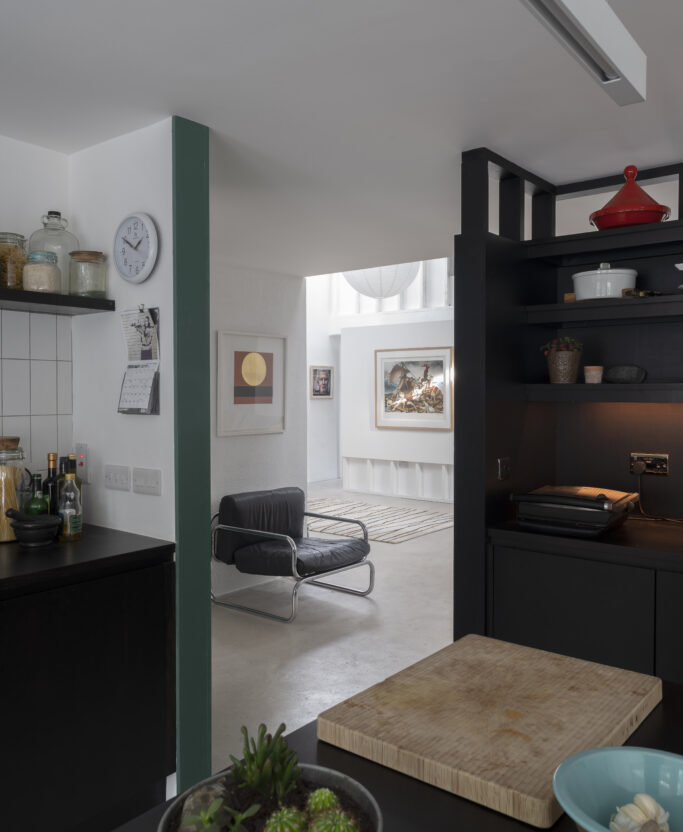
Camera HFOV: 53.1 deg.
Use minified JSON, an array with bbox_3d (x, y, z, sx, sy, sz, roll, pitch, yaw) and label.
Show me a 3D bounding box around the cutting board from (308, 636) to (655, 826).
[{"bbox_3d":[0.235,0.429,1.008,0.331,0.032,0.438,1,2,40],"label":"cutting board"}]

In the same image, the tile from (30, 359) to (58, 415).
[{"bbox_3d":[-1.090,-0.101,2.494,0.010,0.200,0.101,2,2,38],"label":"tile"}]

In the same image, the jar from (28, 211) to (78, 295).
[{"bbox_3d":[-1.014,-0.564,2.411,0.165,0.316,0.165,0,2,0],"label":"jar"}]

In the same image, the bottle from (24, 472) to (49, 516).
[{"bbox_3d":[-1.054,0.302,2.356,0.085,0.215,0.085,2,2,38],"label":"bottle"}]

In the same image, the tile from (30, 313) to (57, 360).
[{"bbox_3d":[-1.084,-0.292,2.481,0.009,0.180,0.099,1,2,38],"label":"tile"}]

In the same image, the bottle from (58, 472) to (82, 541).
[{"bbox_3d":[-0.902,0.300,2.268,0.060,0.218,0.061,1,2,38],"label":"bottle"}]

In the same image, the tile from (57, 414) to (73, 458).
[{"bbox_3d":[-1.039,0.099,2.566,0.010,0.200,0.061,2,2,38],"label":"tile"}]

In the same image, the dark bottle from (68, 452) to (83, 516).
[{"bbox_3d":[-0.949,0.270,2.407,0.063,0.273,0.063,1,2,38],"label":"dark bottle"}]

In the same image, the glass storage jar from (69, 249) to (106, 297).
[{"bbox_3d":[-0.885,-0.488,2.388,0.122,0.165,0.122,0,2,0],"label":"glass storage jar"}]

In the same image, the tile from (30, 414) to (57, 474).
[{"bbox_3d":[-1.084,0.099,2.489,0.009,0.198,0.099,1,2,38],"label":"tile"}]

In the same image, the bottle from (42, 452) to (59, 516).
[{"bbox_3d":[-0.990,0.268,2.337,0.061,0.280,0.061,1,2,38],"label":"bottle"}]

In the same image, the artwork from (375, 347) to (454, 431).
[{"bbox_3d":[0.934,-0.347,8.884,1.180,1.050,0.040,2,2,38],"label":"artwork"}]

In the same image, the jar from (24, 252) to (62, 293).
[{"bbox_3d":[-0.990,-0.470,2.258,0.115,0.138,0.115,0,1,0],"label":"jar"}]

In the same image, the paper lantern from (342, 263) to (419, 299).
[{"bbox_3d":[0.392,-1.574,6.850,0.800,0.780,0.800,2,2,38],"label":"paper lantern"}]

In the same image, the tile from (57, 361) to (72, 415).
[{"bbox_3d":[-1.035,-0.103,2.548,0.009,0.198,0.060,1,2,38],"label":"tile"}]

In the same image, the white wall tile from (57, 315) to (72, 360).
[{"bbox_3d":[-1.039,-0.293,2.552,0.010,0.178,0.061,2,2,38],"label":"white wall tile"}]

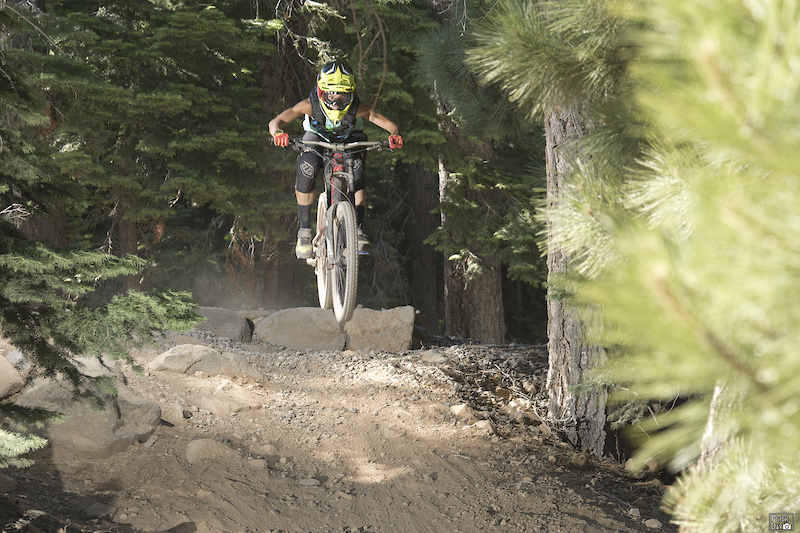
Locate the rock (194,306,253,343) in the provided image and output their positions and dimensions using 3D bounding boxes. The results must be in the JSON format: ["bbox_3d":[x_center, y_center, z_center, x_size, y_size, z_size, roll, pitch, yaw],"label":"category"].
[{"bbox_3d":[-1.128,0.371,33.800,0.400,0.240,0.380,0,0,0],"label":"rock"}]

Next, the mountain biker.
[{"bbox_3d":[-0.381,-0.629,31.500,0.770,1.170,0.850,0,0,-6],"label":"mountain biker"}]

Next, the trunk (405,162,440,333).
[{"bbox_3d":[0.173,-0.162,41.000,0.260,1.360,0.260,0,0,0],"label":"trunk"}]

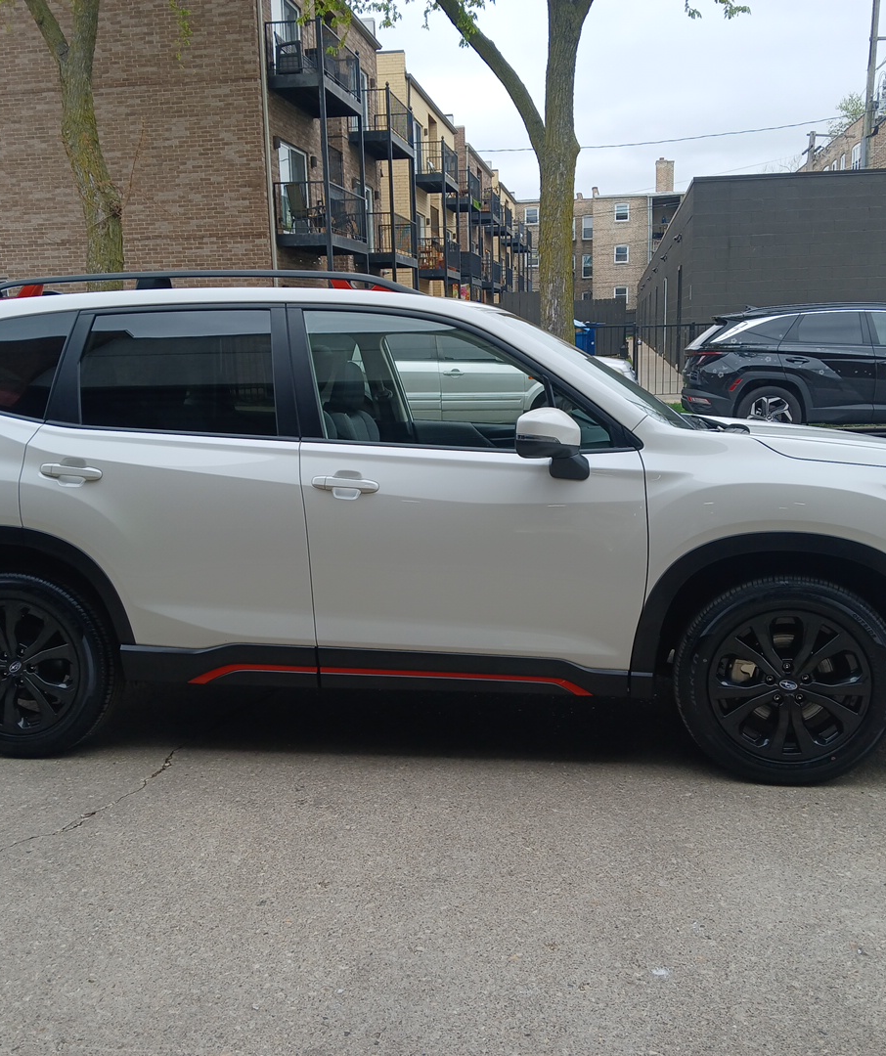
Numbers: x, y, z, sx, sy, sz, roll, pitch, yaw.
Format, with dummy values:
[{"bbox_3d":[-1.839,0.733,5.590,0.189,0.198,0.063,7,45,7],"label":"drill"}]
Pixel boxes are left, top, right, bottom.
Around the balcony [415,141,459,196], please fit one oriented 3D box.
[{"bbox_3d":[-0.195,-13.826,40.873,1.109,1.567,3.697,0,11,9],"label":"balcony"}]

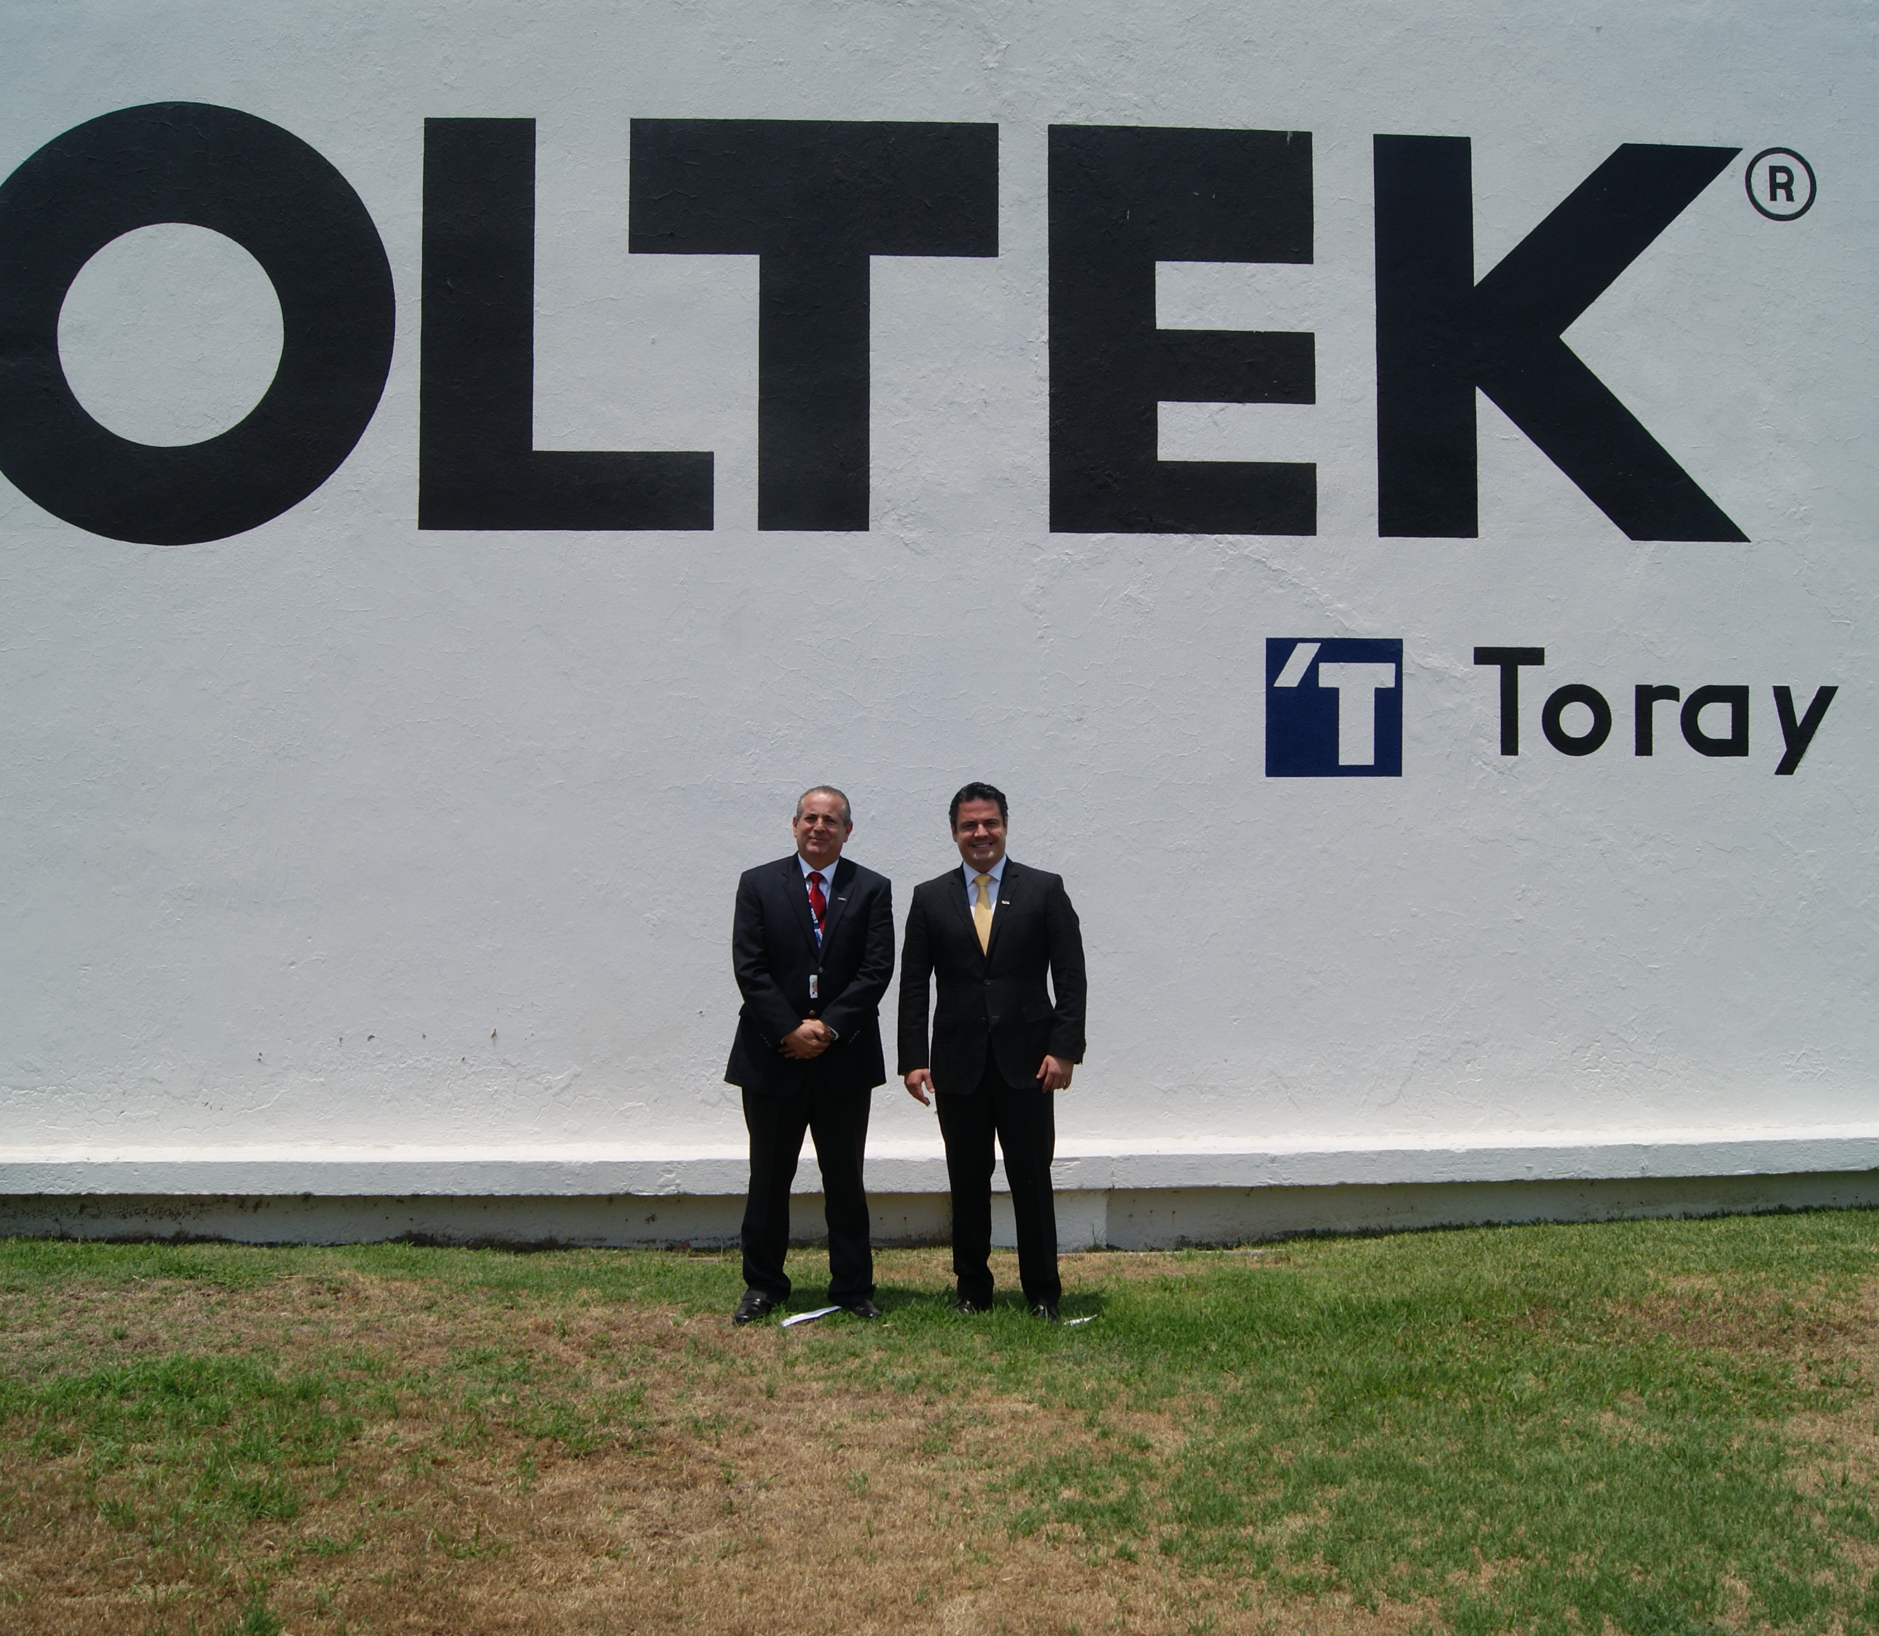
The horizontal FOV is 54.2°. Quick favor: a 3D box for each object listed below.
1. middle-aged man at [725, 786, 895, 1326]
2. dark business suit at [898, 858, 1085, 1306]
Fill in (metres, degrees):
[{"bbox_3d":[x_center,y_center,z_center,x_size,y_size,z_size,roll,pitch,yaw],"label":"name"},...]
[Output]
[{"bbox_3d":[-0.426,0.769,6.020,0.550,1.750,0.400,0,0,1],"label":"middle-aged man"},{"bbox_3d":[0.173,0.870,6.060,0.610,1.475,0.340,0,0,3],"label":"dark business suit"}]

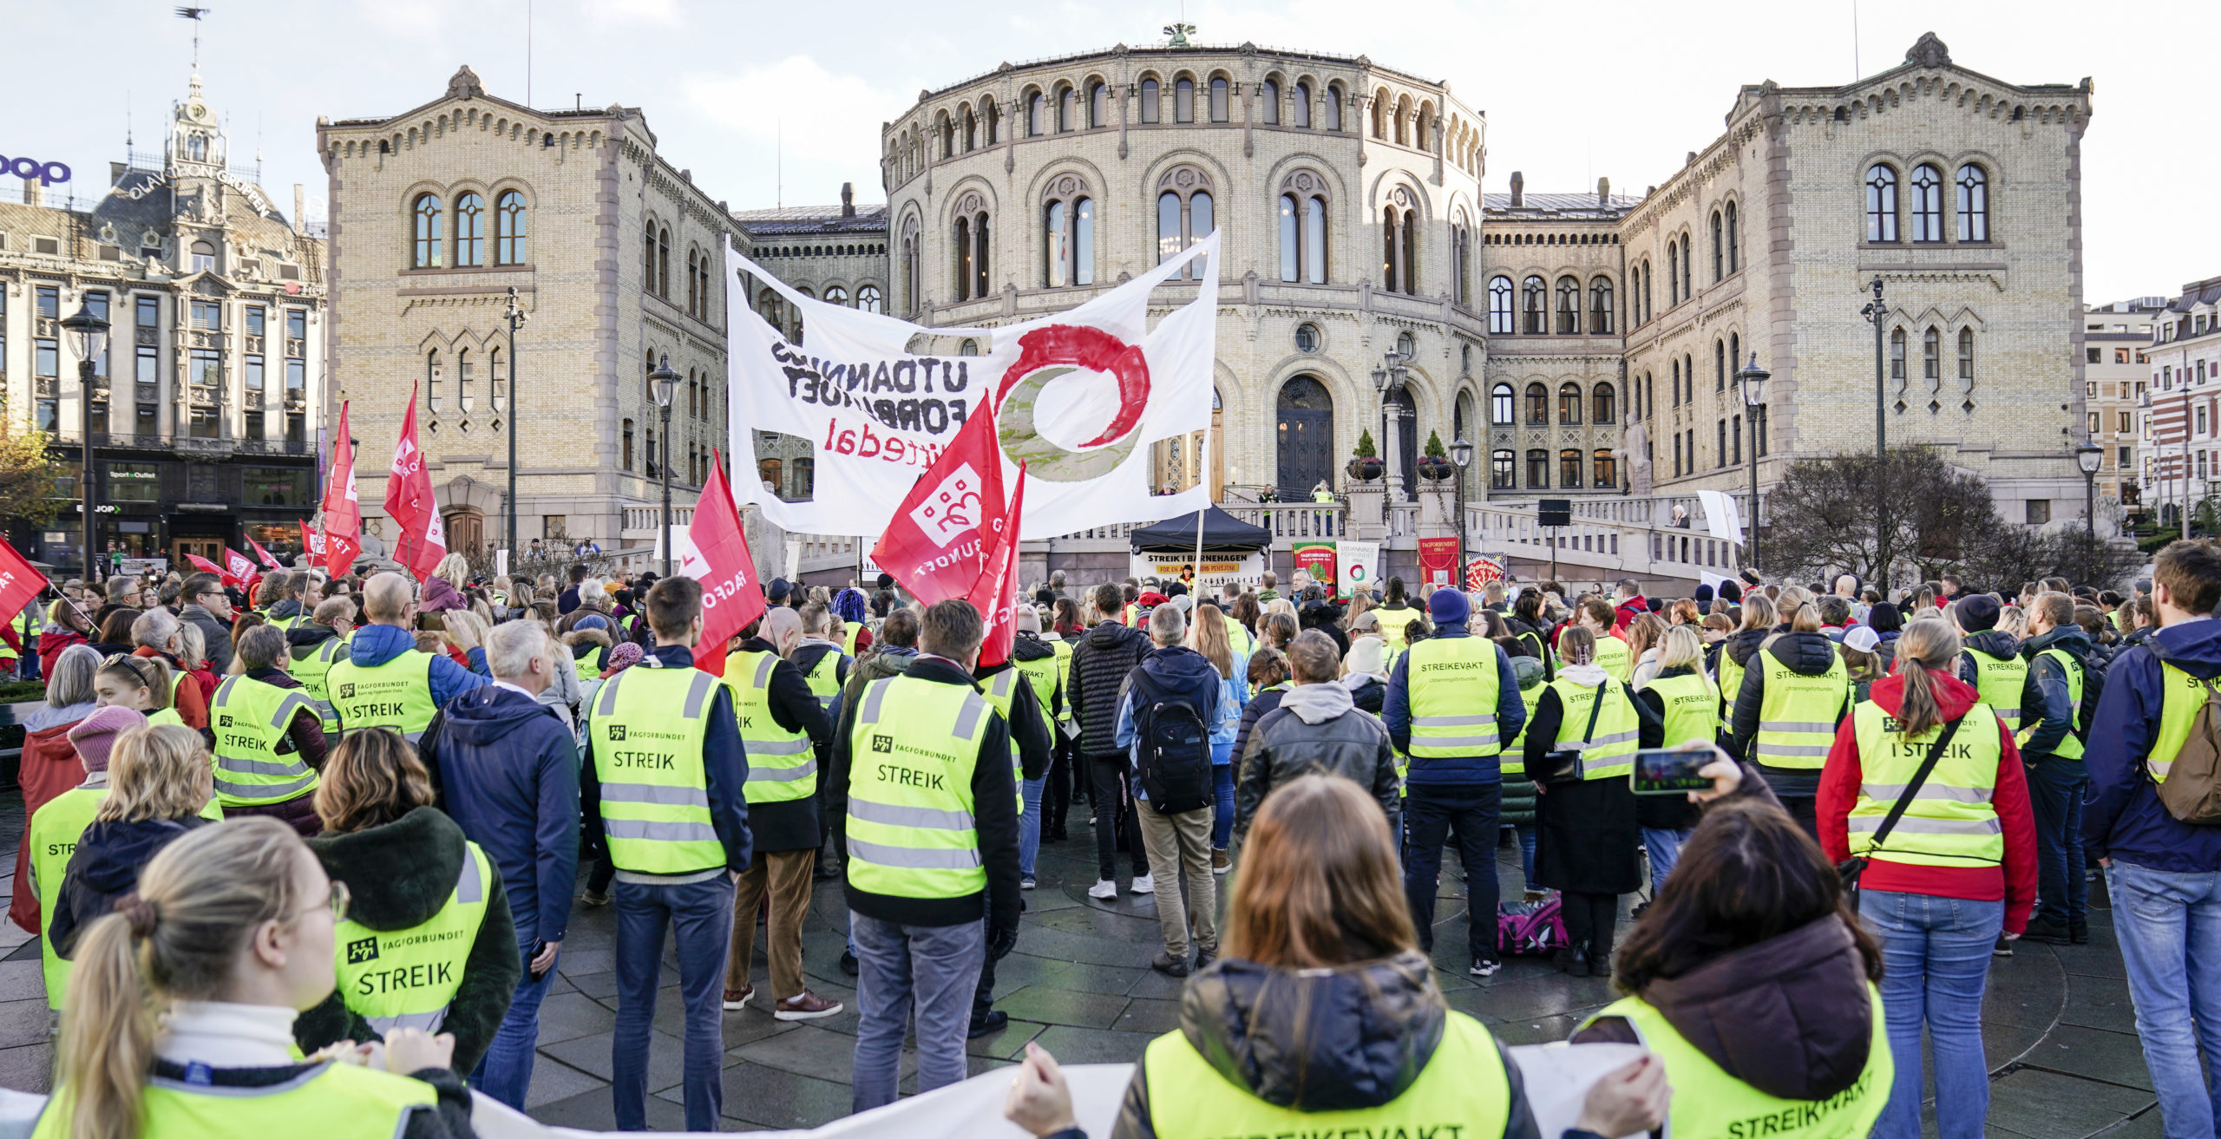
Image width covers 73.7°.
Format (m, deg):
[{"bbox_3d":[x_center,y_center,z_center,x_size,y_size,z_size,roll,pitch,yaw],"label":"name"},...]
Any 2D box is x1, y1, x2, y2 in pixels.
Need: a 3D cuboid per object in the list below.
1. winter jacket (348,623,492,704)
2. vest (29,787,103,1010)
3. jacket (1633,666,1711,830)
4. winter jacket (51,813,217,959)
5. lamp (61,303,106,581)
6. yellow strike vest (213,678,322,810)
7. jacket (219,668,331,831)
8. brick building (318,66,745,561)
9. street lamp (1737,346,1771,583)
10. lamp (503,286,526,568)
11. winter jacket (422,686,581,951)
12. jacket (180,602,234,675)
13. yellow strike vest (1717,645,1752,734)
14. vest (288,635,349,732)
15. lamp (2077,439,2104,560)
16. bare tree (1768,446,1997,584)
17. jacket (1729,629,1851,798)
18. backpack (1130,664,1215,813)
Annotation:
[{"bbox_3d":[-2.903,0.570,6.050,0.600,0.750,0.420,0,-1,-5],"label":"winter jacket"},{"bbox_3d":[-2.736,0.910,4.100,0.450,0.600,0.290,-1,-1,0],"label":"vest"},{"bbox_3d":[2.908,0.930,7.600,0.440,0.840,0.300,0,-1,-6],"label":"jacket"},{"bbox_3d":[-2.161,0.869,3.293,0.500,0.660,0.360,-1,-1,14],"label":"winter jacket"},{"bbox_3d":[-11.972,-0.571,17.241,0.600,5.200,0.600,-1,-1,0],"label":"lamp"},{"bbox_3d":[-3.456,0.698,6.050,0.470,0.560,0.330,-1,-1,26],"label":"yellow strike vest"},{"bbox_3d":[-3.849,0.850,6.791,0.570,0.800,0.400,-1,-1,21],"label":"jacket"},{"bbox_3d":[-21.229,-8.255,58.148,9.894,17.271,16.300,-1,-1,2],"label":"brick building"},{"bbox_3d":[10.870,-0.834,25.000,0.580,5.700,0.580,0,-1,0],"label":"street lamp"},{"bbox_3d":[-14.110,-2.234,35.000,0.500,8.700,0.500,0,-1,0],"label":"lamp"},{"bbox_3d":[-1.802,0.726,4.350,0.480,0.780,0.310,0,-1,8],"label":"winter jacket"},{"bbox_3d":[-4.409,0.552,7.200,0.480,0.800,0.320,-1,-1,42],"label":"jacket"},{"bbox_3d":[3.875,0.724,8.900,0.440,0.580,0.290,0,-1,-6],"label":"yellow strike vest"},{"bbox_3d":[-4.030,0.575,7.500,0.470,0.560,0.320,-1,-1,30],"label":"vest"},{"bbox_3d":[21.505,-0.489,32.444,0.600,5.000,0.600,-1,-1,0],"label":"lamp"},{"bbox_3d":[18.774,-0.864,36.000,5.200,4.300,4.600,-1,-1,0],"label":"bare tree"},{"bbox_3d":[2.921,0.614,6.350,0.540,0.720,0.340,-1,-1,0],"label":"jacket"},{"bbox_3d":[0.289,0.790,6.850,0.360,0.620,0.270,0,-1,-7],"label":"backpack"}]

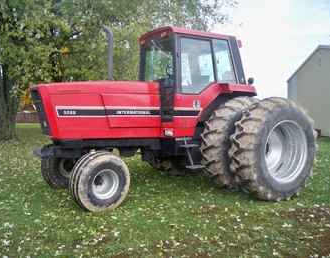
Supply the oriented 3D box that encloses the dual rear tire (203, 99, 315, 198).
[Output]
[{"bbox_3d":[1.701,0.346,6.281,1.790,1.790,1.224,-2,4,-32],"label":"dual rear tire"}]

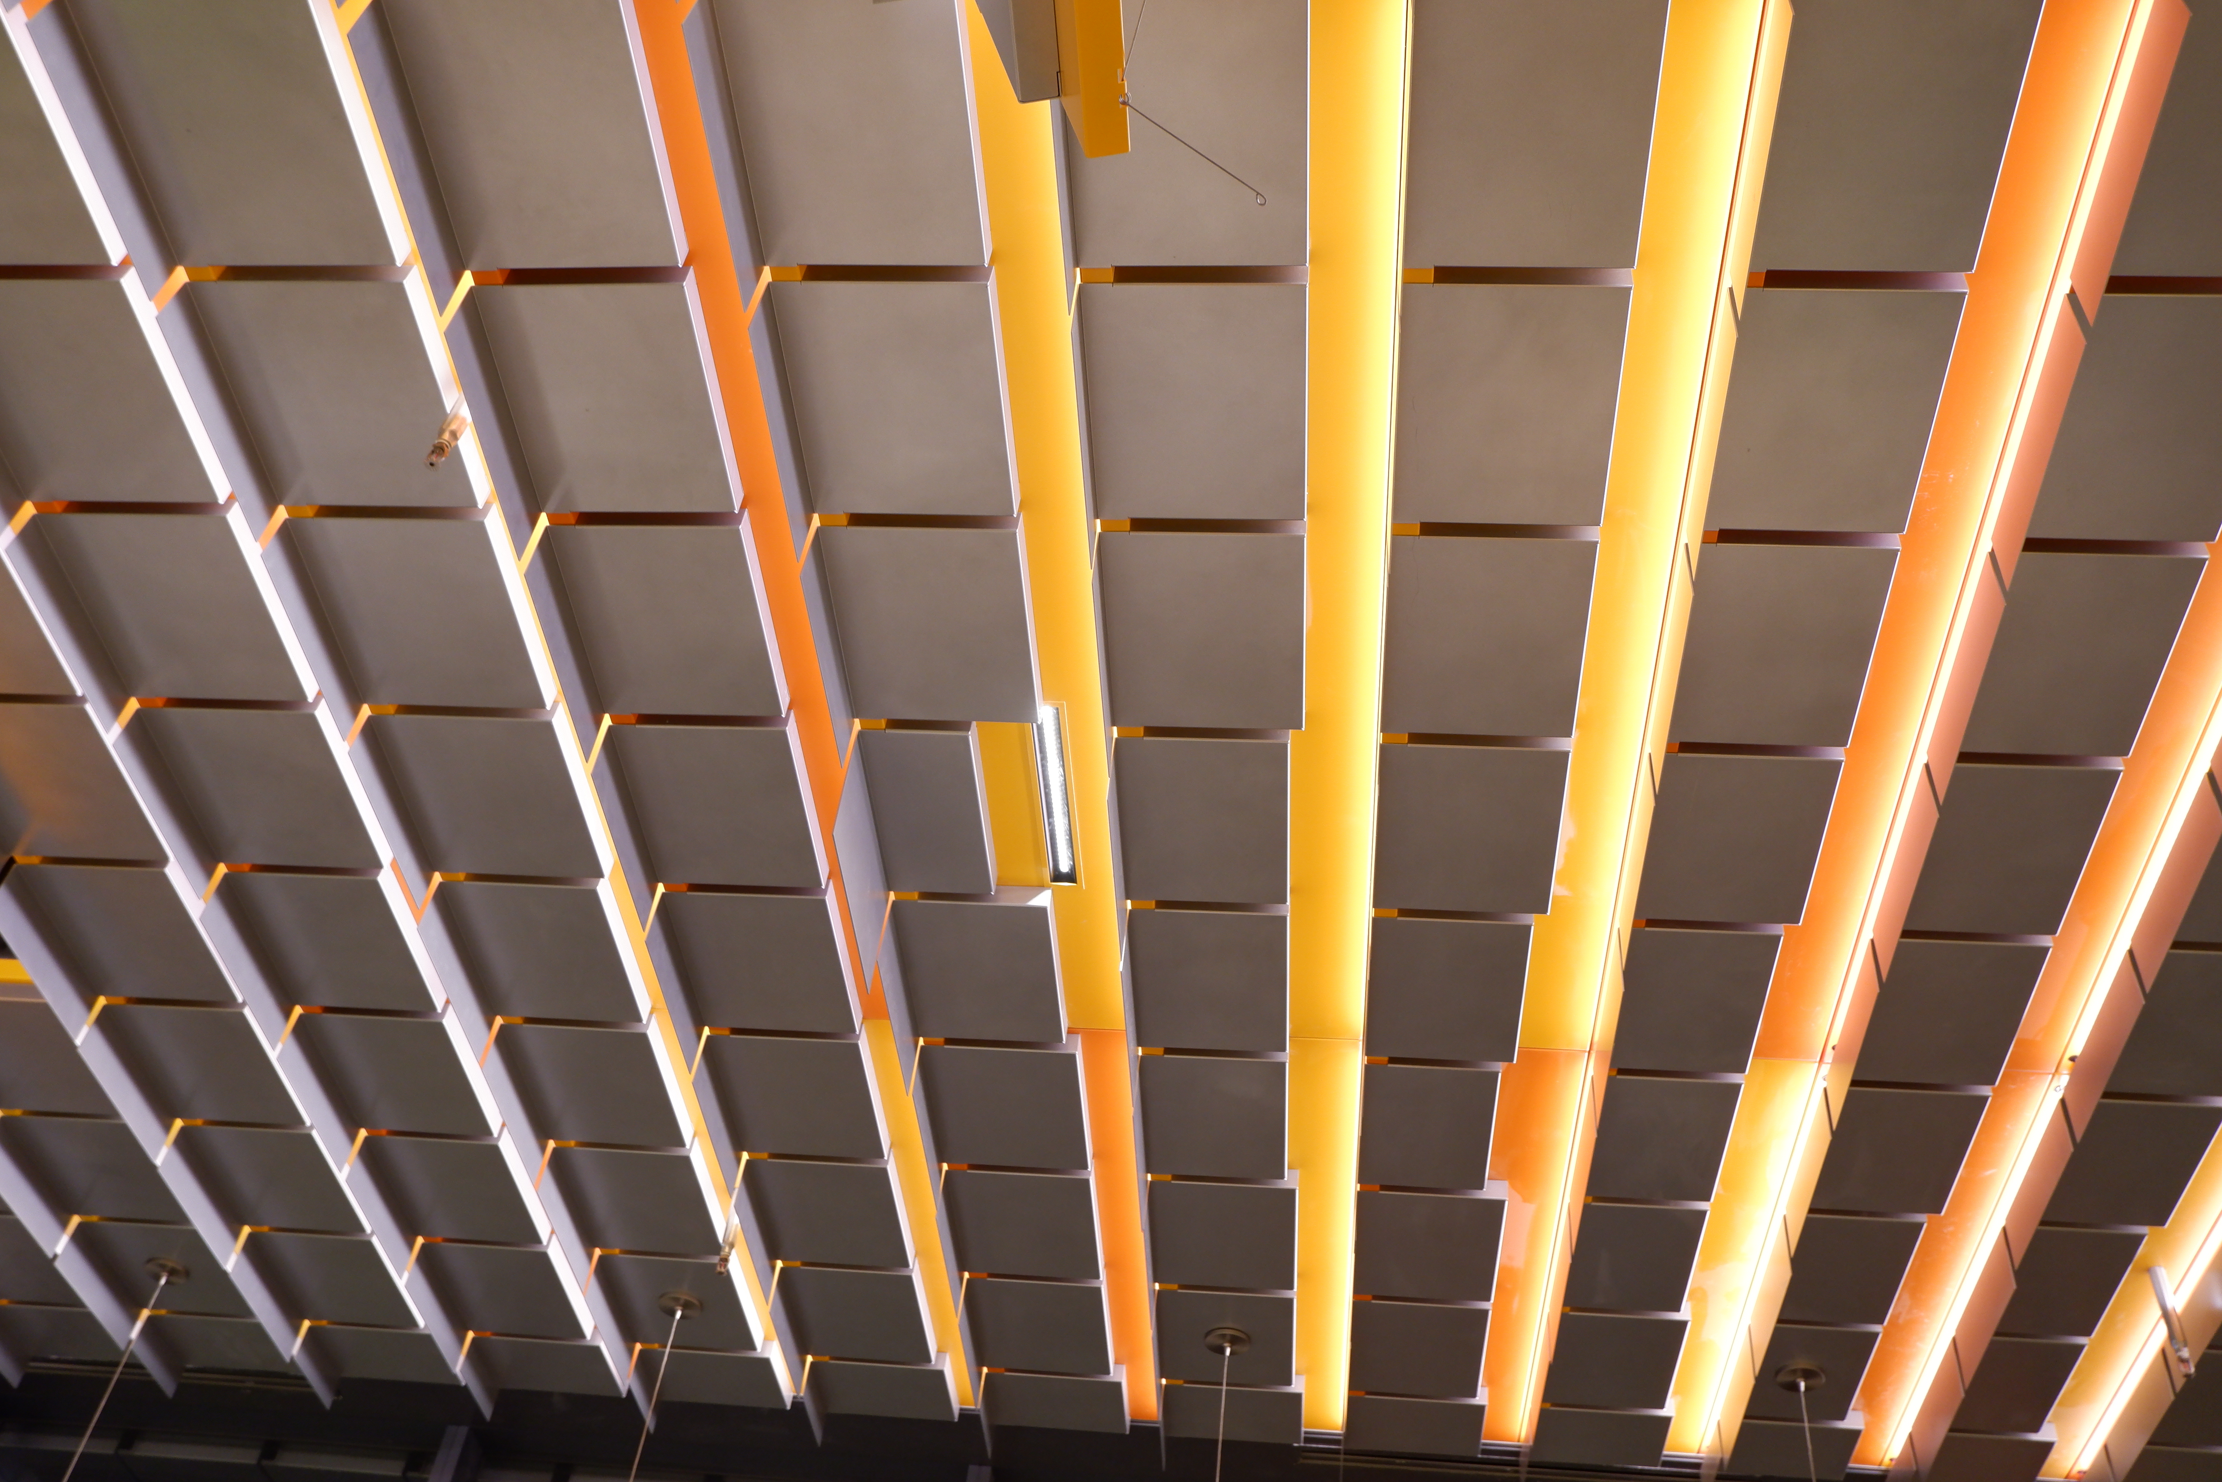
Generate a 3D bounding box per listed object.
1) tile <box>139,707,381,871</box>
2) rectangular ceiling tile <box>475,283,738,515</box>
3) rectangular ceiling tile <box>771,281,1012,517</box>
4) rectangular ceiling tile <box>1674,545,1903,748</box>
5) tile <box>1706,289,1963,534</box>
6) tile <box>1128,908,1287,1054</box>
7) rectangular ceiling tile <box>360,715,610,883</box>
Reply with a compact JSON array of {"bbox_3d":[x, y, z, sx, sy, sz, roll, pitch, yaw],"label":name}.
[{"bbox_3d":[-2.151,0.116,5.205,0.460,0.040,0.562,2,-46,7],"label":"tile"},{"bbox_3d":[-1.036,-0.714,4.240,0.434,0.040,0.562,2,-46,7],"label":"rectangular ceiling tile"},{"bbox_3d":[-0.432,-0.696,4.170,0.435,0.040,0.562,2,-46,7],"label":"rectangular ceiling tile"},{"bbox_3d":[1.409,-0.207,4.373,0.435,0.040,0.562,2,-46,7],"label":"rectangular ceiling tile"},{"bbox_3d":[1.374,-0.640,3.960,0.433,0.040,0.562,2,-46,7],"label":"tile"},{"bbox_3d":[0.264,0.622,5.341,0.400,0.040,0.562,2,-46,7],"label":"tile"},{"bbox_3d":[-1.553,0.134,5.135,0.459,0.040,0.562,2,-46,7],"label":"rectangular ceiling tile"}]

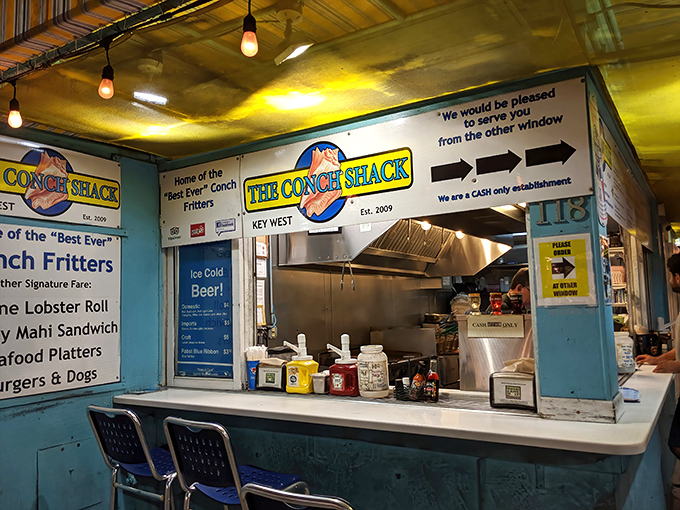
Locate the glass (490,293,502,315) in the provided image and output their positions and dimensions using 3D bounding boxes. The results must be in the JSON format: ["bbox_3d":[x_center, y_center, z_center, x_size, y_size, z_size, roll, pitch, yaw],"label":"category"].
[{"bbox_3d":[0.814,0.256,2.760,0.063,0.114,0.063,-5,-6,32],"label":"glass"}]

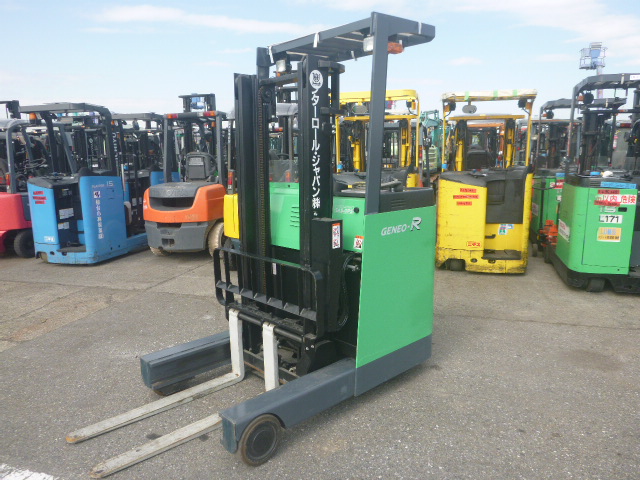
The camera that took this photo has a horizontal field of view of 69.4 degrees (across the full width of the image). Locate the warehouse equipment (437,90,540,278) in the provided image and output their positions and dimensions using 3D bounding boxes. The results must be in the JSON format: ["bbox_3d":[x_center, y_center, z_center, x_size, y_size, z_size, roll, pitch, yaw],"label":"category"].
[{"bbox_3d":[2.361,-0.772,6.724,1.130,2.270,2.000,3,10,16],"label":"warehouse equipment"}]

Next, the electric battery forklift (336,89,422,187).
[{"bbox_3d":[0.891,-0.788,6.813,1.130,2.270,2.000,2,10,13],"label":"electric battery forklift"}]

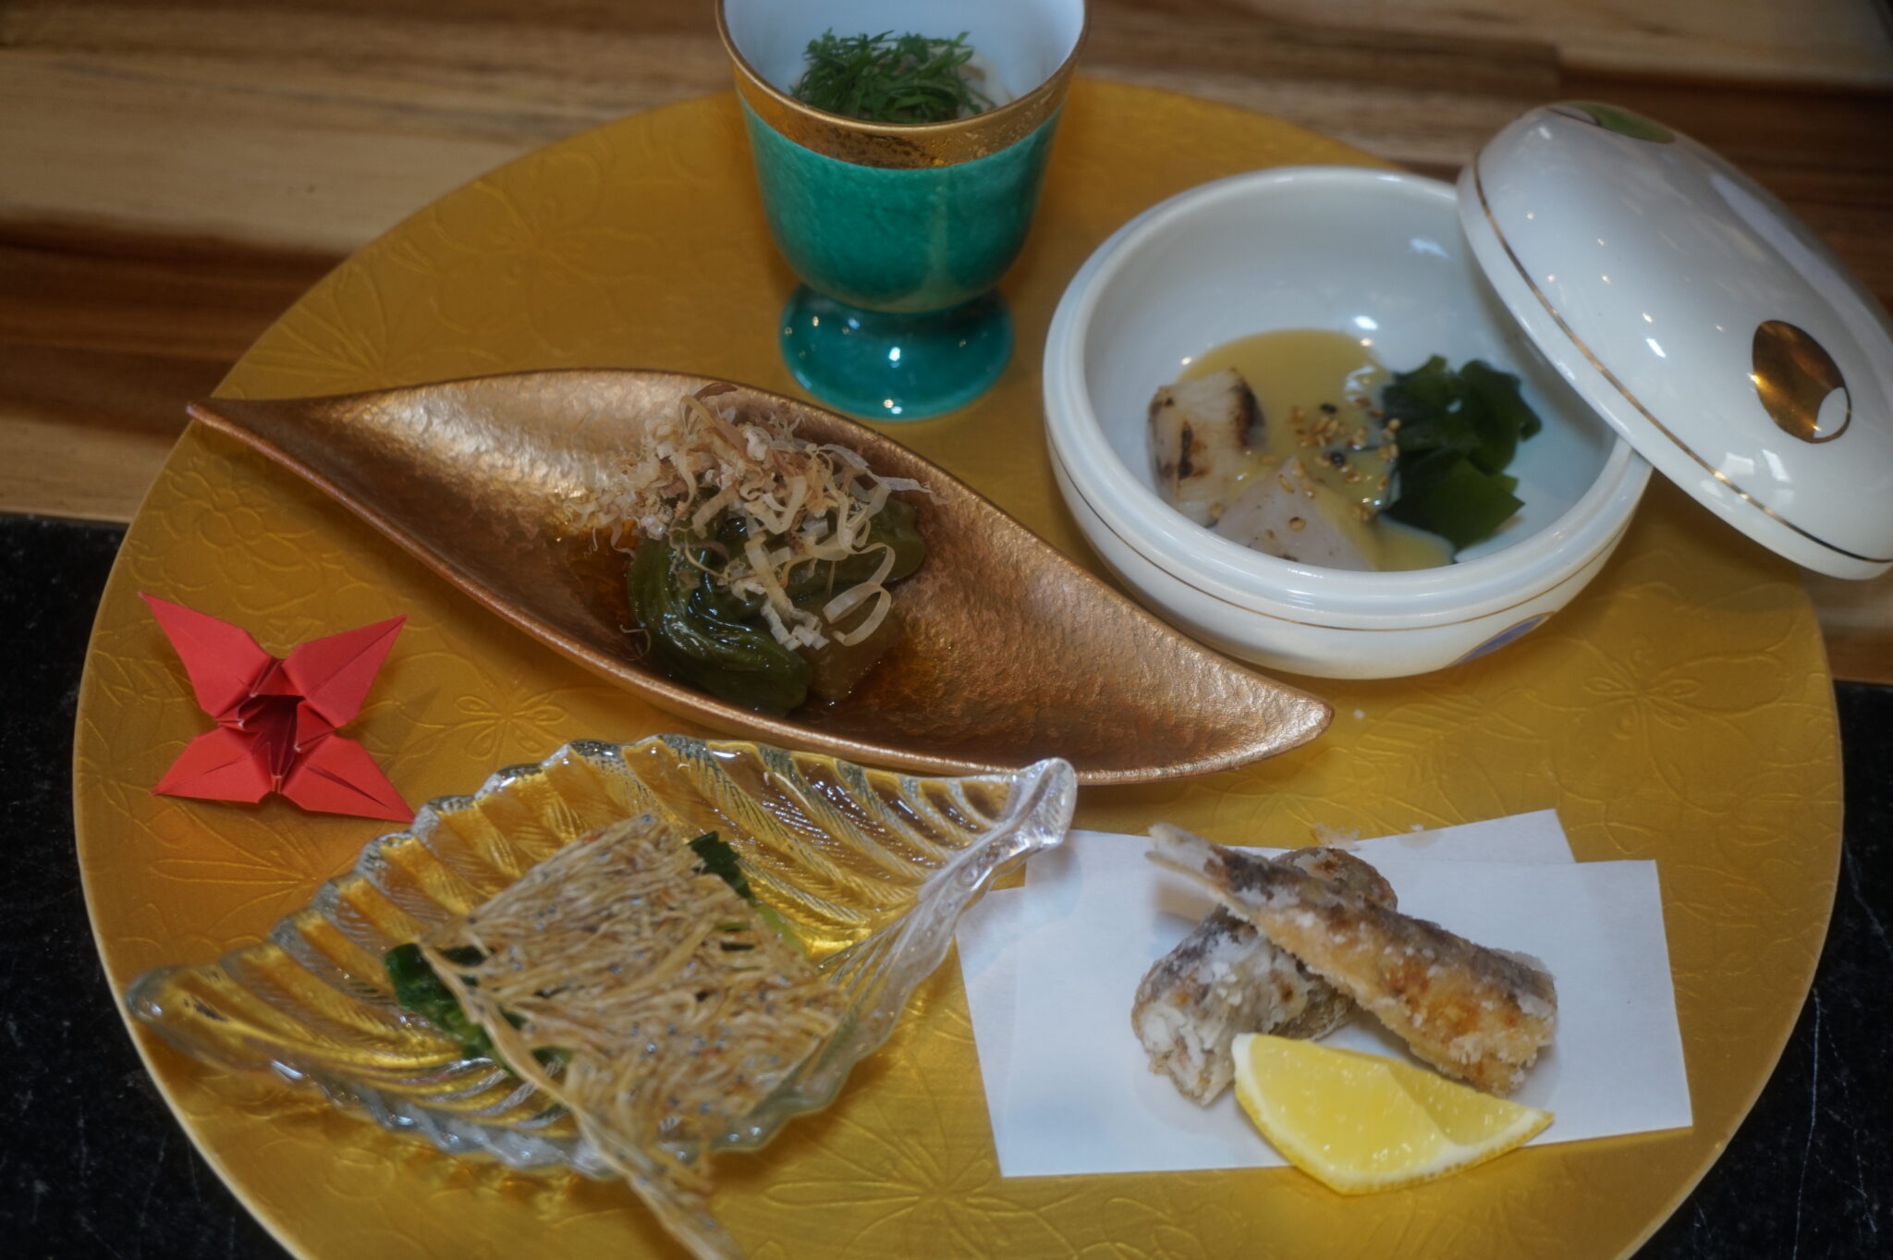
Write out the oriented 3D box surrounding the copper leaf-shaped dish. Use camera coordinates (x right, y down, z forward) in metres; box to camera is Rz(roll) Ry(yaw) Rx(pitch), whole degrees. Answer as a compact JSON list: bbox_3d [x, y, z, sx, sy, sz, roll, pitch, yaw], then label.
[{"bbox_3d":[-0.039,-0.004,0.446,0.223,0.035,0.071,20,55,14],"label":"copper leaf-shaped dish"}]

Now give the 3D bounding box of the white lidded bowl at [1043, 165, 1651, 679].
[{"bbox_3d":[0.075,-0.035,0.463,0.116,0.047,0.116,0,53,0],"label":"white lidded bowl"}]

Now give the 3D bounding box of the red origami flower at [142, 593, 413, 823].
[{"bbox_3d":[-0.123,0.017,0.438,0.054,0.021,0.050,-3,53,-3],"label":"red origami flower"}]

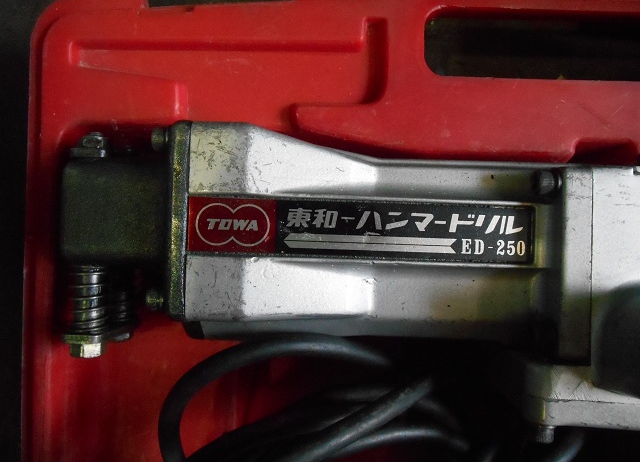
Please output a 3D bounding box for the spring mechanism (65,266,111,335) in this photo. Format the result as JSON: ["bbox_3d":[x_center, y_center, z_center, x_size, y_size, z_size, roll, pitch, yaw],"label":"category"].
[{"bbox_3d":[-0.115,0.034,0.240,0.021,0.021,0.036,2,90,0],"label":"spring mechanism"}]

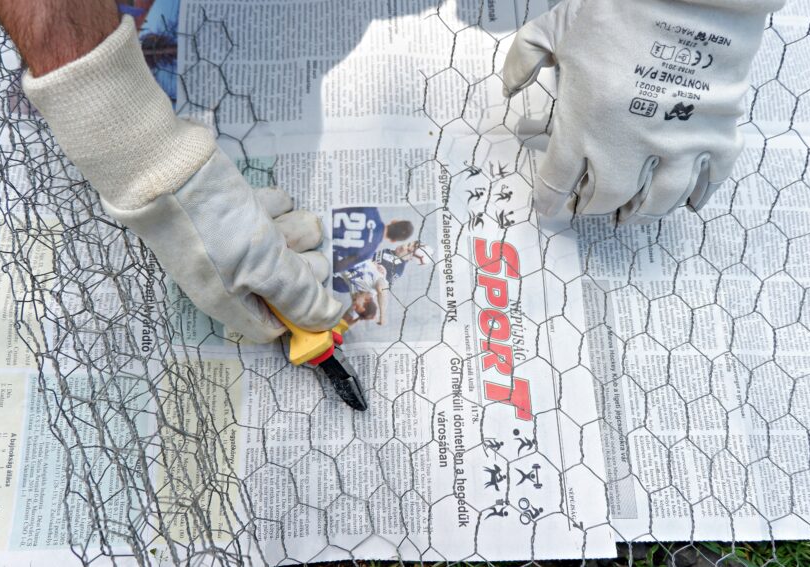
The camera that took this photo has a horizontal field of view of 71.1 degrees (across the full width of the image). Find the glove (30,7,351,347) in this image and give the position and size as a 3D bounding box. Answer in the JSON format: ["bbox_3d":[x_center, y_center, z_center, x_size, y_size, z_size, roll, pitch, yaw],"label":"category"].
[{"bbox_3d":[-0.133,-0.057,0.360,0.115,0.108,0.240,-41,95,-11],"label":"glove"}]

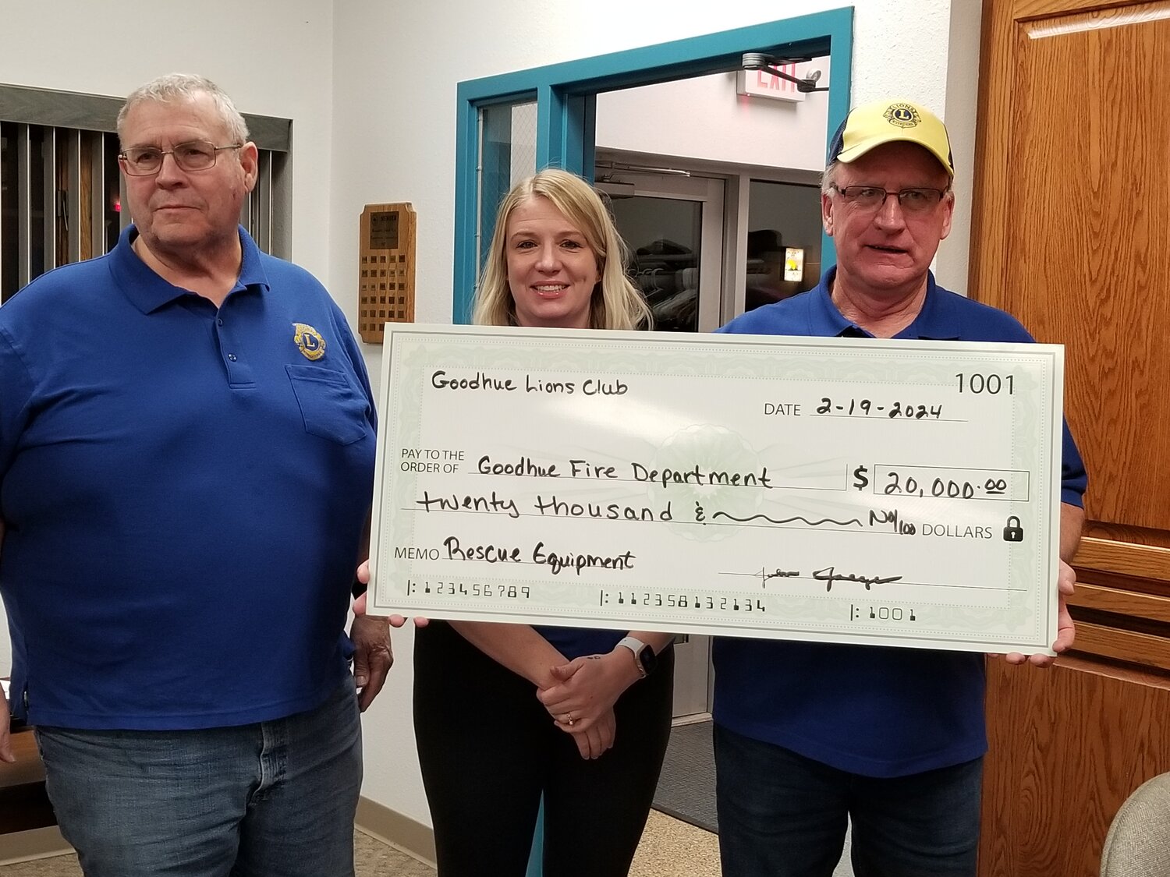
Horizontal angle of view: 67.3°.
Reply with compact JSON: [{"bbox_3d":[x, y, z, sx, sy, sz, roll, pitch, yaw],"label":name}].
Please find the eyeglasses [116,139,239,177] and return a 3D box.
[{"bbox_3d":[-0.598,-0.420,1.321,0.143,0.044,0.138,-4,15,-2],"label":"eyeglasses"}]

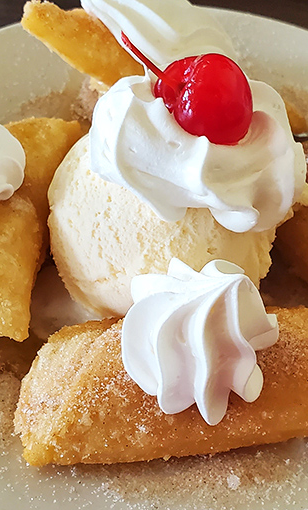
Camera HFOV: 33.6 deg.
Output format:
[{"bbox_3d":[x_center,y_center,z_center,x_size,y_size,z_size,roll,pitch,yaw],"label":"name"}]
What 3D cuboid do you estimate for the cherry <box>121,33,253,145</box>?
[{"bbox_3d":[0.006,-0.036,0.106,0.021,0.033,0.021,0,69,48],"label":"cherry"}]

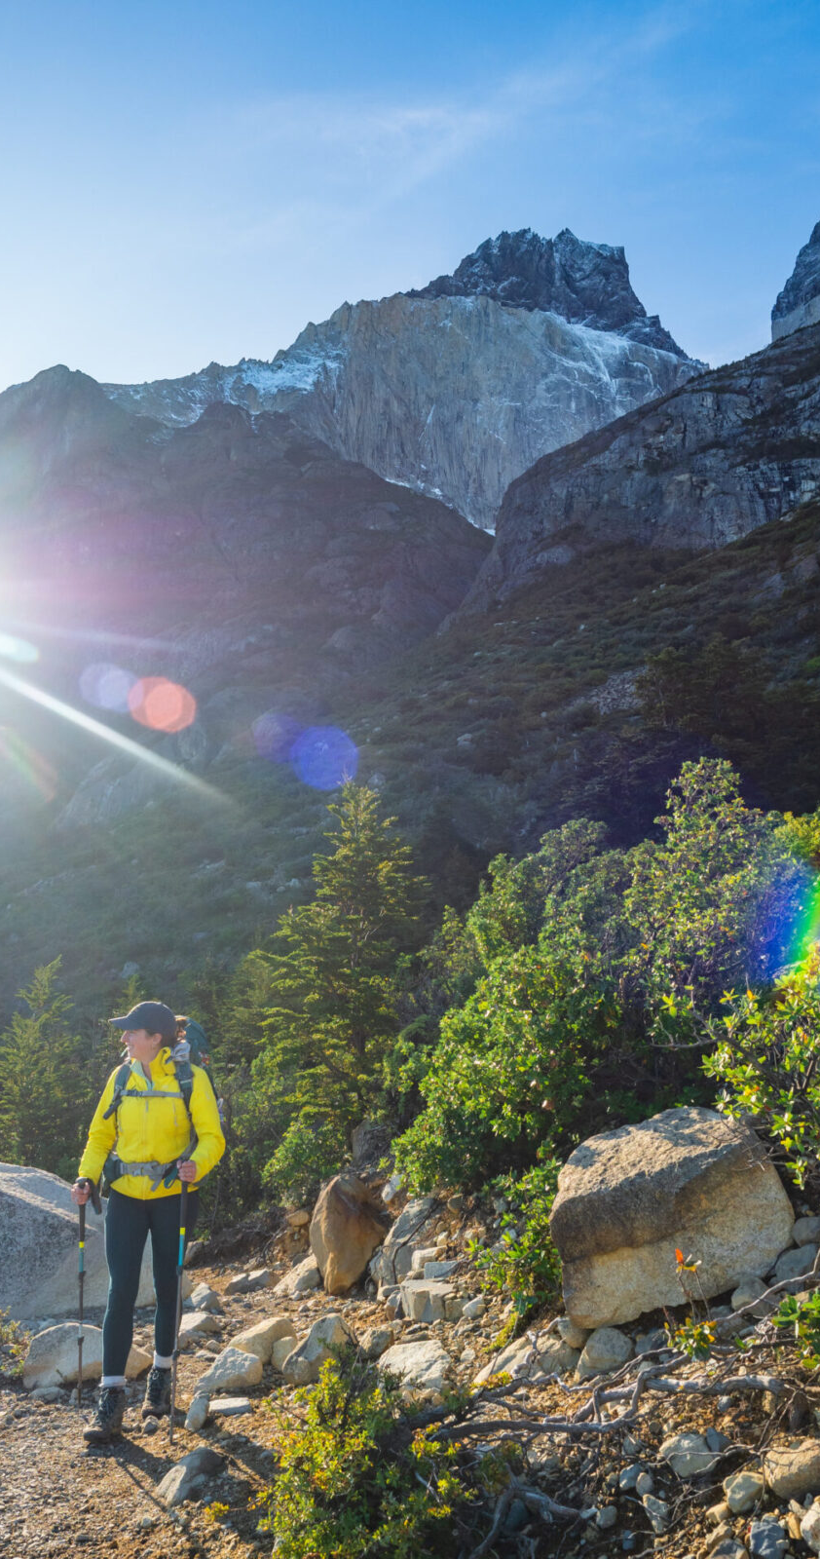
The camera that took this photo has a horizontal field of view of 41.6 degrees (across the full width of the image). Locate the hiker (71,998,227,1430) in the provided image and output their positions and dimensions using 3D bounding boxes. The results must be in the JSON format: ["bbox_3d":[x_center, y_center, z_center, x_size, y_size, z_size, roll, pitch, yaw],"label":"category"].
[{"bbox_3d":[-1.117,1.826,4.659,0.600,1.720,0.600,-3,-12,13],"label":"hiker"}]

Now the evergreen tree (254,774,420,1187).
[{"bbox_3d":[-0.624,1.829,9.732,1.522,3.681,1.522,1,-12,-4],"label":"evergreen tree"}]

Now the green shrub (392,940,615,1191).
[{"bbox_3d":[0.672,2.031,7.747,1.549,1.732,1.549,-1,-12,5],"label":"green shrub"}]

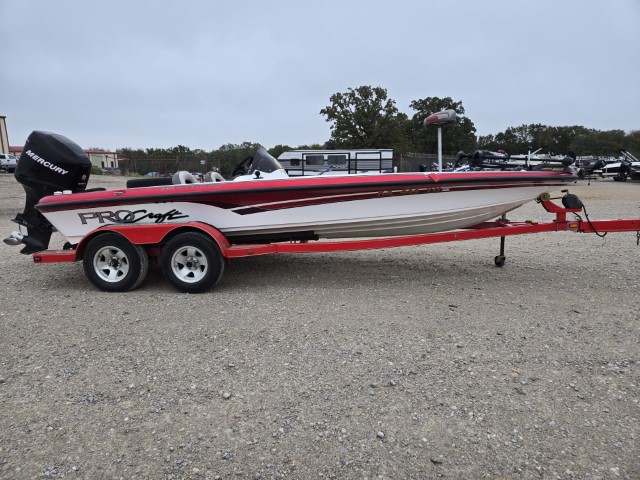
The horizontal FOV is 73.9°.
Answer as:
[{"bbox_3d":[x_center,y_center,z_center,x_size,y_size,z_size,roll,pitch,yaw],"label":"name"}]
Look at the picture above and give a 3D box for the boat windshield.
[{"bbox_3d":[-0.612,-0.910,4.866,0.380,0.320,0.600,-2,10,3],"label":"boat windshield"}]

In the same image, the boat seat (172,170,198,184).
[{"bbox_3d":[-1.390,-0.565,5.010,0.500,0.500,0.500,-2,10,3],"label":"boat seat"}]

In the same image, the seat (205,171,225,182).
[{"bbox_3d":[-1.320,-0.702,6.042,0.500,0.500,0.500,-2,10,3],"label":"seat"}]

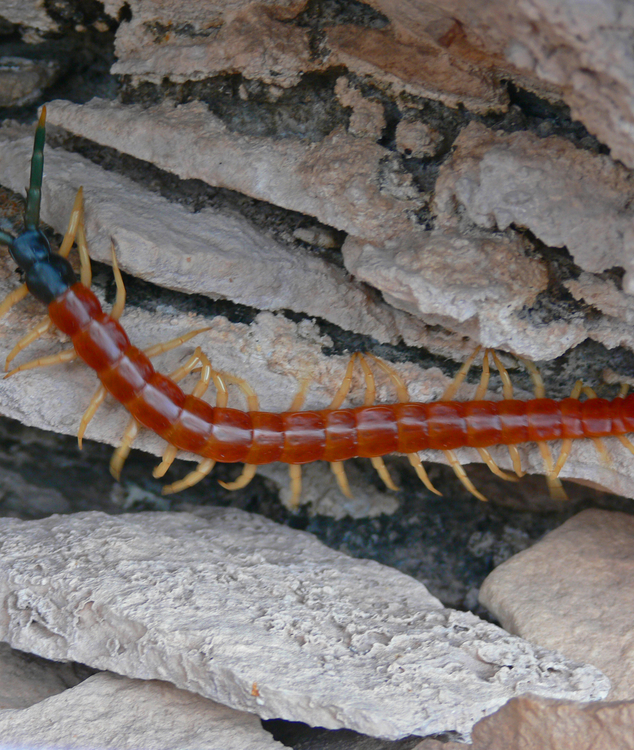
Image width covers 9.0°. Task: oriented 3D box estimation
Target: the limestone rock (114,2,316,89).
[{"bbox_3d":[-0.023,-0.073,0.900,0.045,0.018,0.027,0,15,0],"label":"limestone rock"}]

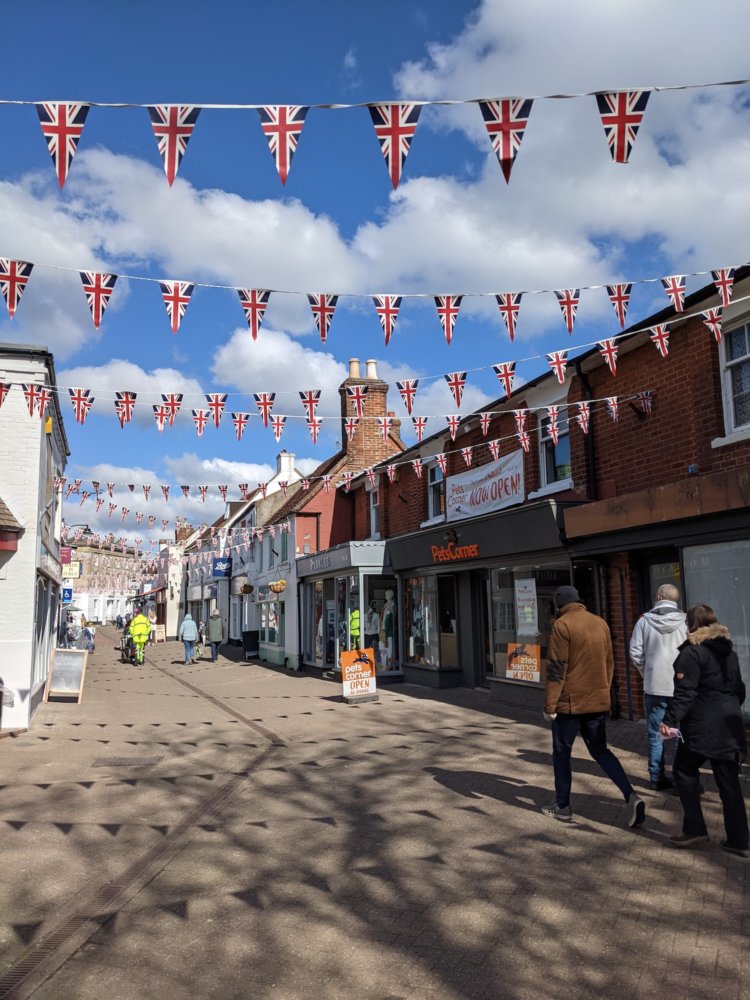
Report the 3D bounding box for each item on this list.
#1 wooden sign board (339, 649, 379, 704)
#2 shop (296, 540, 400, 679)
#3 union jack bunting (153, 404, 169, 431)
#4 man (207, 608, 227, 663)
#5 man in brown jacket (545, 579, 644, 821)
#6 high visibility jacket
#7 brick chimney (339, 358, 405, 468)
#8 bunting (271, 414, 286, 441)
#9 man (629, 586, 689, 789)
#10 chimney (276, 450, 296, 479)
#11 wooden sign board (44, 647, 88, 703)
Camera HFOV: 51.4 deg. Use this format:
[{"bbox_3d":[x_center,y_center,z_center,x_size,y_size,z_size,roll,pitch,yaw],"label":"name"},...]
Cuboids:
[{"bbox_3d":[-0.253,3.112,13.846,0.640,0.920,0.400,3,-9,-27],"label":"wooden sign board"},{"bbox_3d":[-0.498,2.819,19.493,1.900,3.080,4.300,2,-8,-19],"label":"shop"},{"bbox_3d":[-2.203,-0.844,8.080,0.185,0.300,0.030,1,-8,-13],"label":"union jack bunting"},{"bbox_3d":[-5.191,4.435,25.592,0.580,1.740,0.420,2,-8,-18],"label":"man"},{"bbox_3d":[1.622,1.568,6.073,0.500,1.750,0.660,4,-10,-33],"label":"man in brown jacket"},{"bbox_3d":[-7.488,4.086,24.800,0.660,0.860,0.380,1,-8,-17],"label":"high visibility jacket"},{"bbox_3d":[-0.309,-2.509,22.958,1.300,3.100,0.750,2,-8,-19],"label":"brick chimney"},{"bbox_3d":[-1.030,-0.762,8.350,0.185,0.305,0.030,1,-8,-13],"label":"bunting"},{"bbox_3d":[2.539,1.678,7.079,0.530,1.780,0.420,1,-8,-15],"label":"man"},{"bbox_3d":[-4.690,-1.676,41.265,0.850,1.450,0.800,2,-8,-19],"label":"chimney"},{"bbox_3d":[-5.853,3.342,14.787,0.660,0.980,0.500,1,-8,-12],"label":"wooden sign board"}]

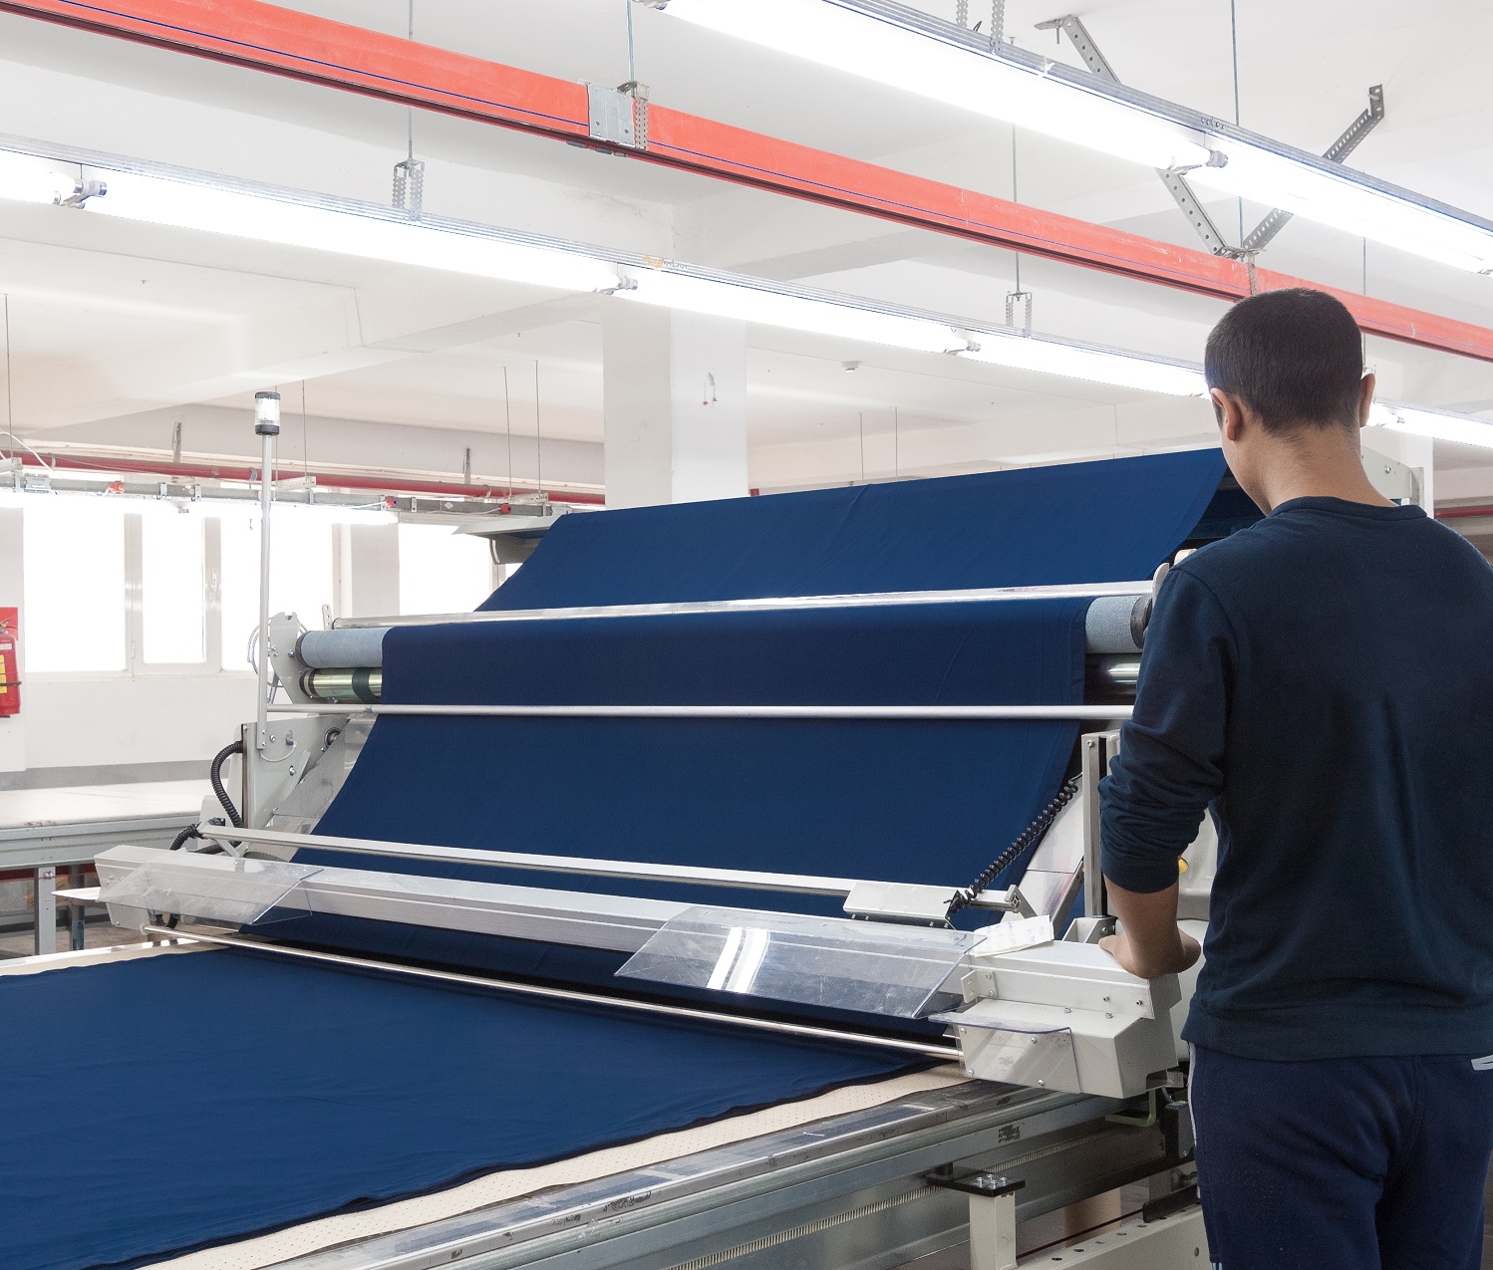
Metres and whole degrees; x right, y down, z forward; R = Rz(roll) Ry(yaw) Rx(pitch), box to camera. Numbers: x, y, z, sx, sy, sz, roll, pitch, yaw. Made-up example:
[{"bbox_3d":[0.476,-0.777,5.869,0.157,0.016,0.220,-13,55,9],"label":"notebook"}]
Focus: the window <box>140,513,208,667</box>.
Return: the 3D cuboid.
[{"bbox_3d":[-3.372,-0.280,11.270,0.427,0.913,0.090,0,-1,-45],"label":"window"}]

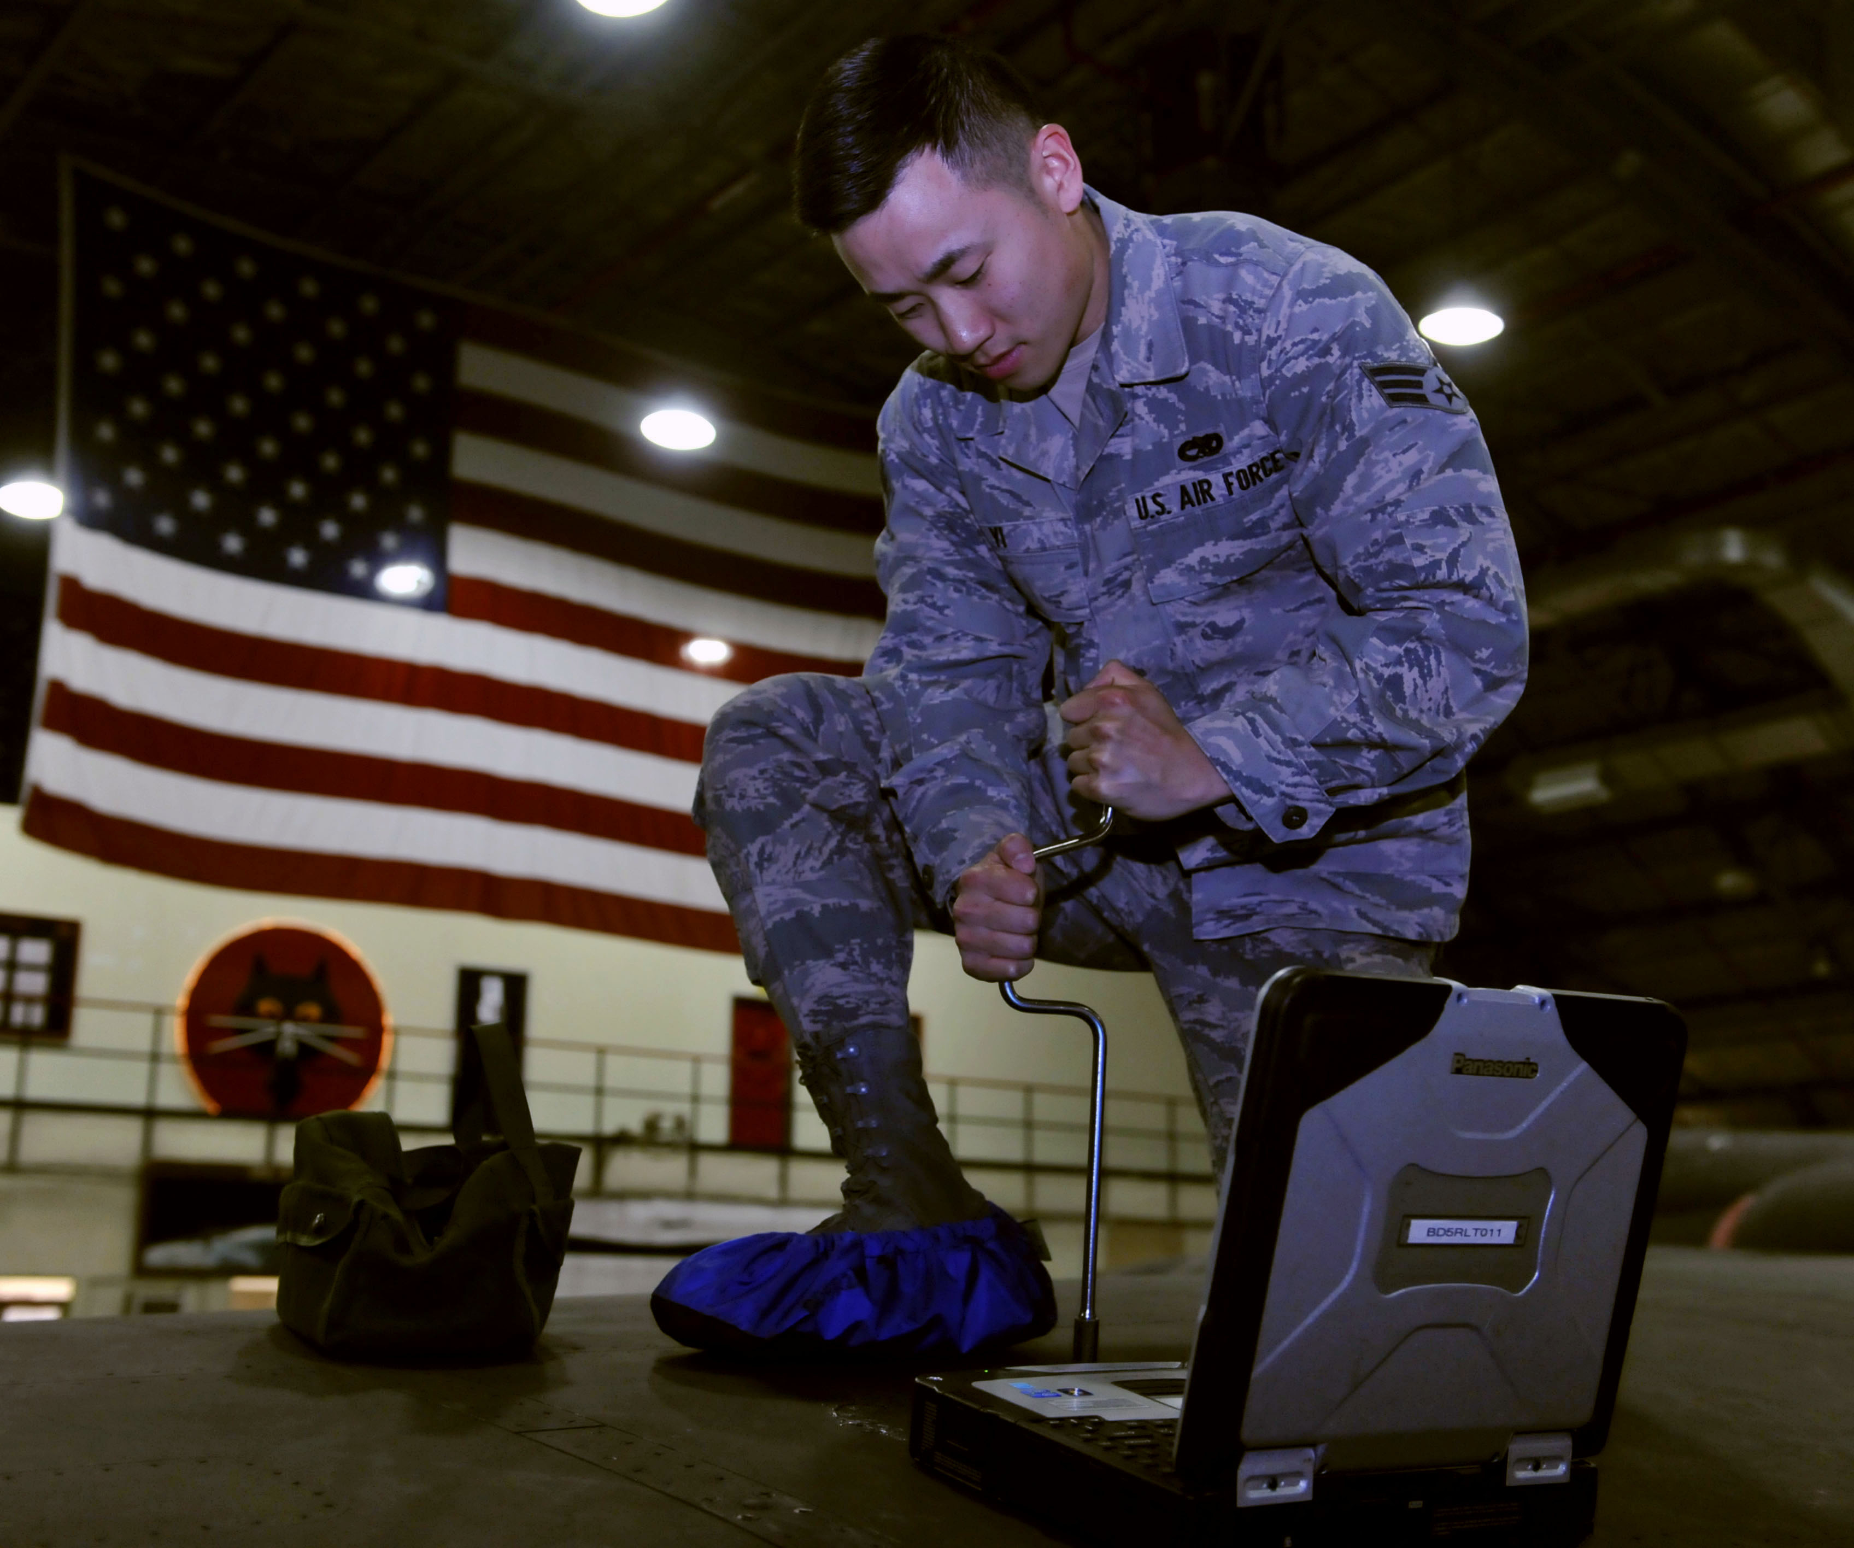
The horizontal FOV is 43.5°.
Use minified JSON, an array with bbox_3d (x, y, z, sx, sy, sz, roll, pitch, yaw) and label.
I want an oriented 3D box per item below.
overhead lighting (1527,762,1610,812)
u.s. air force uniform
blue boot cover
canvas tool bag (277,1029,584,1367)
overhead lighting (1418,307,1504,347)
[{"bbox_3d":[6.072,0.120,22.000,0.300,0.310,0.780,10,-17,-34],"label":"overhead lighting"},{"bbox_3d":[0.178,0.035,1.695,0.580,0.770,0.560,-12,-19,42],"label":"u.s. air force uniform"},{"bbox_3d":[-0.052,0.373,1.690,0.315,0.110,0.130,10,-16,-33],"label":"blue boot cover"},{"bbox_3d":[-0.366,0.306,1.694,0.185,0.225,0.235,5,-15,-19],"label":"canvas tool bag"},{"bbox_3d":[3.839,-3.262,16.709,0.600,0.260,0.600,0,-14,0],"label":"overhead lighting"}]

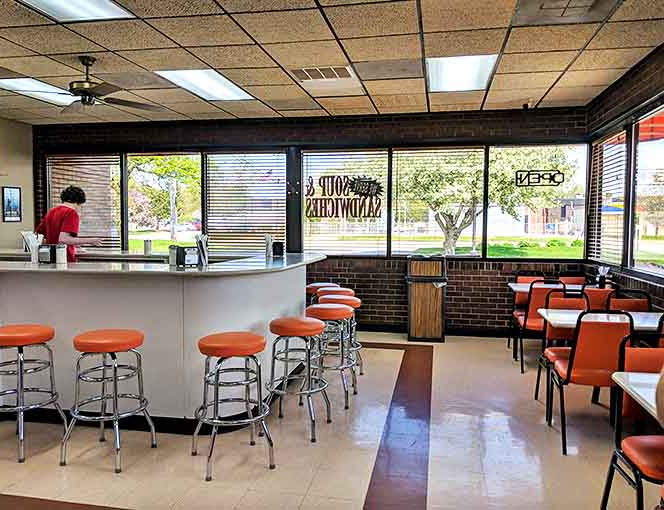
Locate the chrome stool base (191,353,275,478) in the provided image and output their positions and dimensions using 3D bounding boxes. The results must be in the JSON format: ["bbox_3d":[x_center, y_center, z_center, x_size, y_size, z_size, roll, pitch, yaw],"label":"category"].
[{"bbox_3d":[-0.579,0.872,3.085,0.450,0.680,0.450,-1,4,-27],"label":"chrome stool base"}]

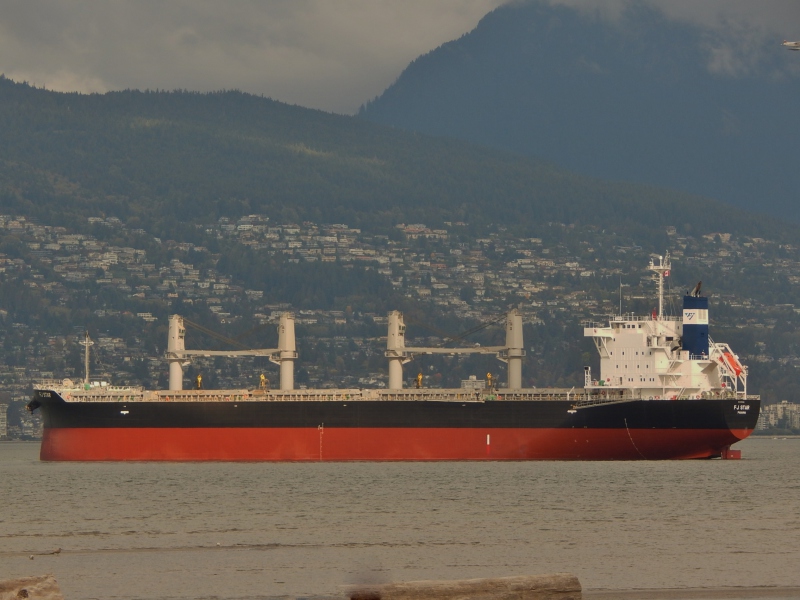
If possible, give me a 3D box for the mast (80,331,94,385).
[{"bbox_3d":[-70.900,13.150,1312.000,1.800,12.400,3.300,-1,-2,40],"label":"mast"}]

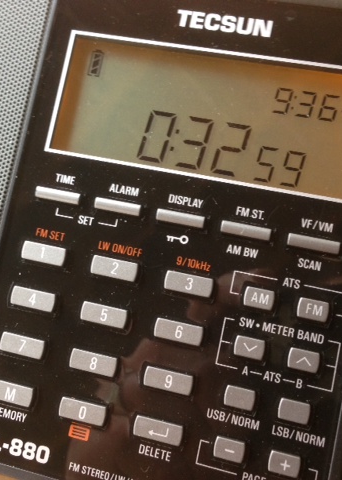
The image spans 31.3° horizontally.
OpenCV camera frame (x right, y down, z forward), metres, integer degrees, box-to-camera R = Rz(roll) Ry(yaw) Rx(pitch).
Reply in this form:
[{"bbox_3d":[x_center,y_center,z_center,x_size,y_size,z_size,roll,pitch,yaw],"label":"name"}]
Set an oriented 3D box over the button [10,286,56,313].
[{"bbox_3d":[-0.030,0.013,0.133,0.010,0.002,0.004,11,86,11],"label":"button"}]

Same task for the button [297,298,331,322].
[{"bbox_3d":[0.028,0.014,0.120,0.006,0.002,0.004,11,85,11],"label":"button"}]

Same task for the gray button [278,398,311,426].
[{"bbox_3d":[0.024,0.033,0.119,0.006,0.002,0.004,11,85,11],"label":"gray button"}]

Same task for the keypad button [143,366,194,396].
[{"bbox_3d":[0.000,0.029,0.123,0.010,0.002,0.004,11,85,11],"label":"keypad button"}]

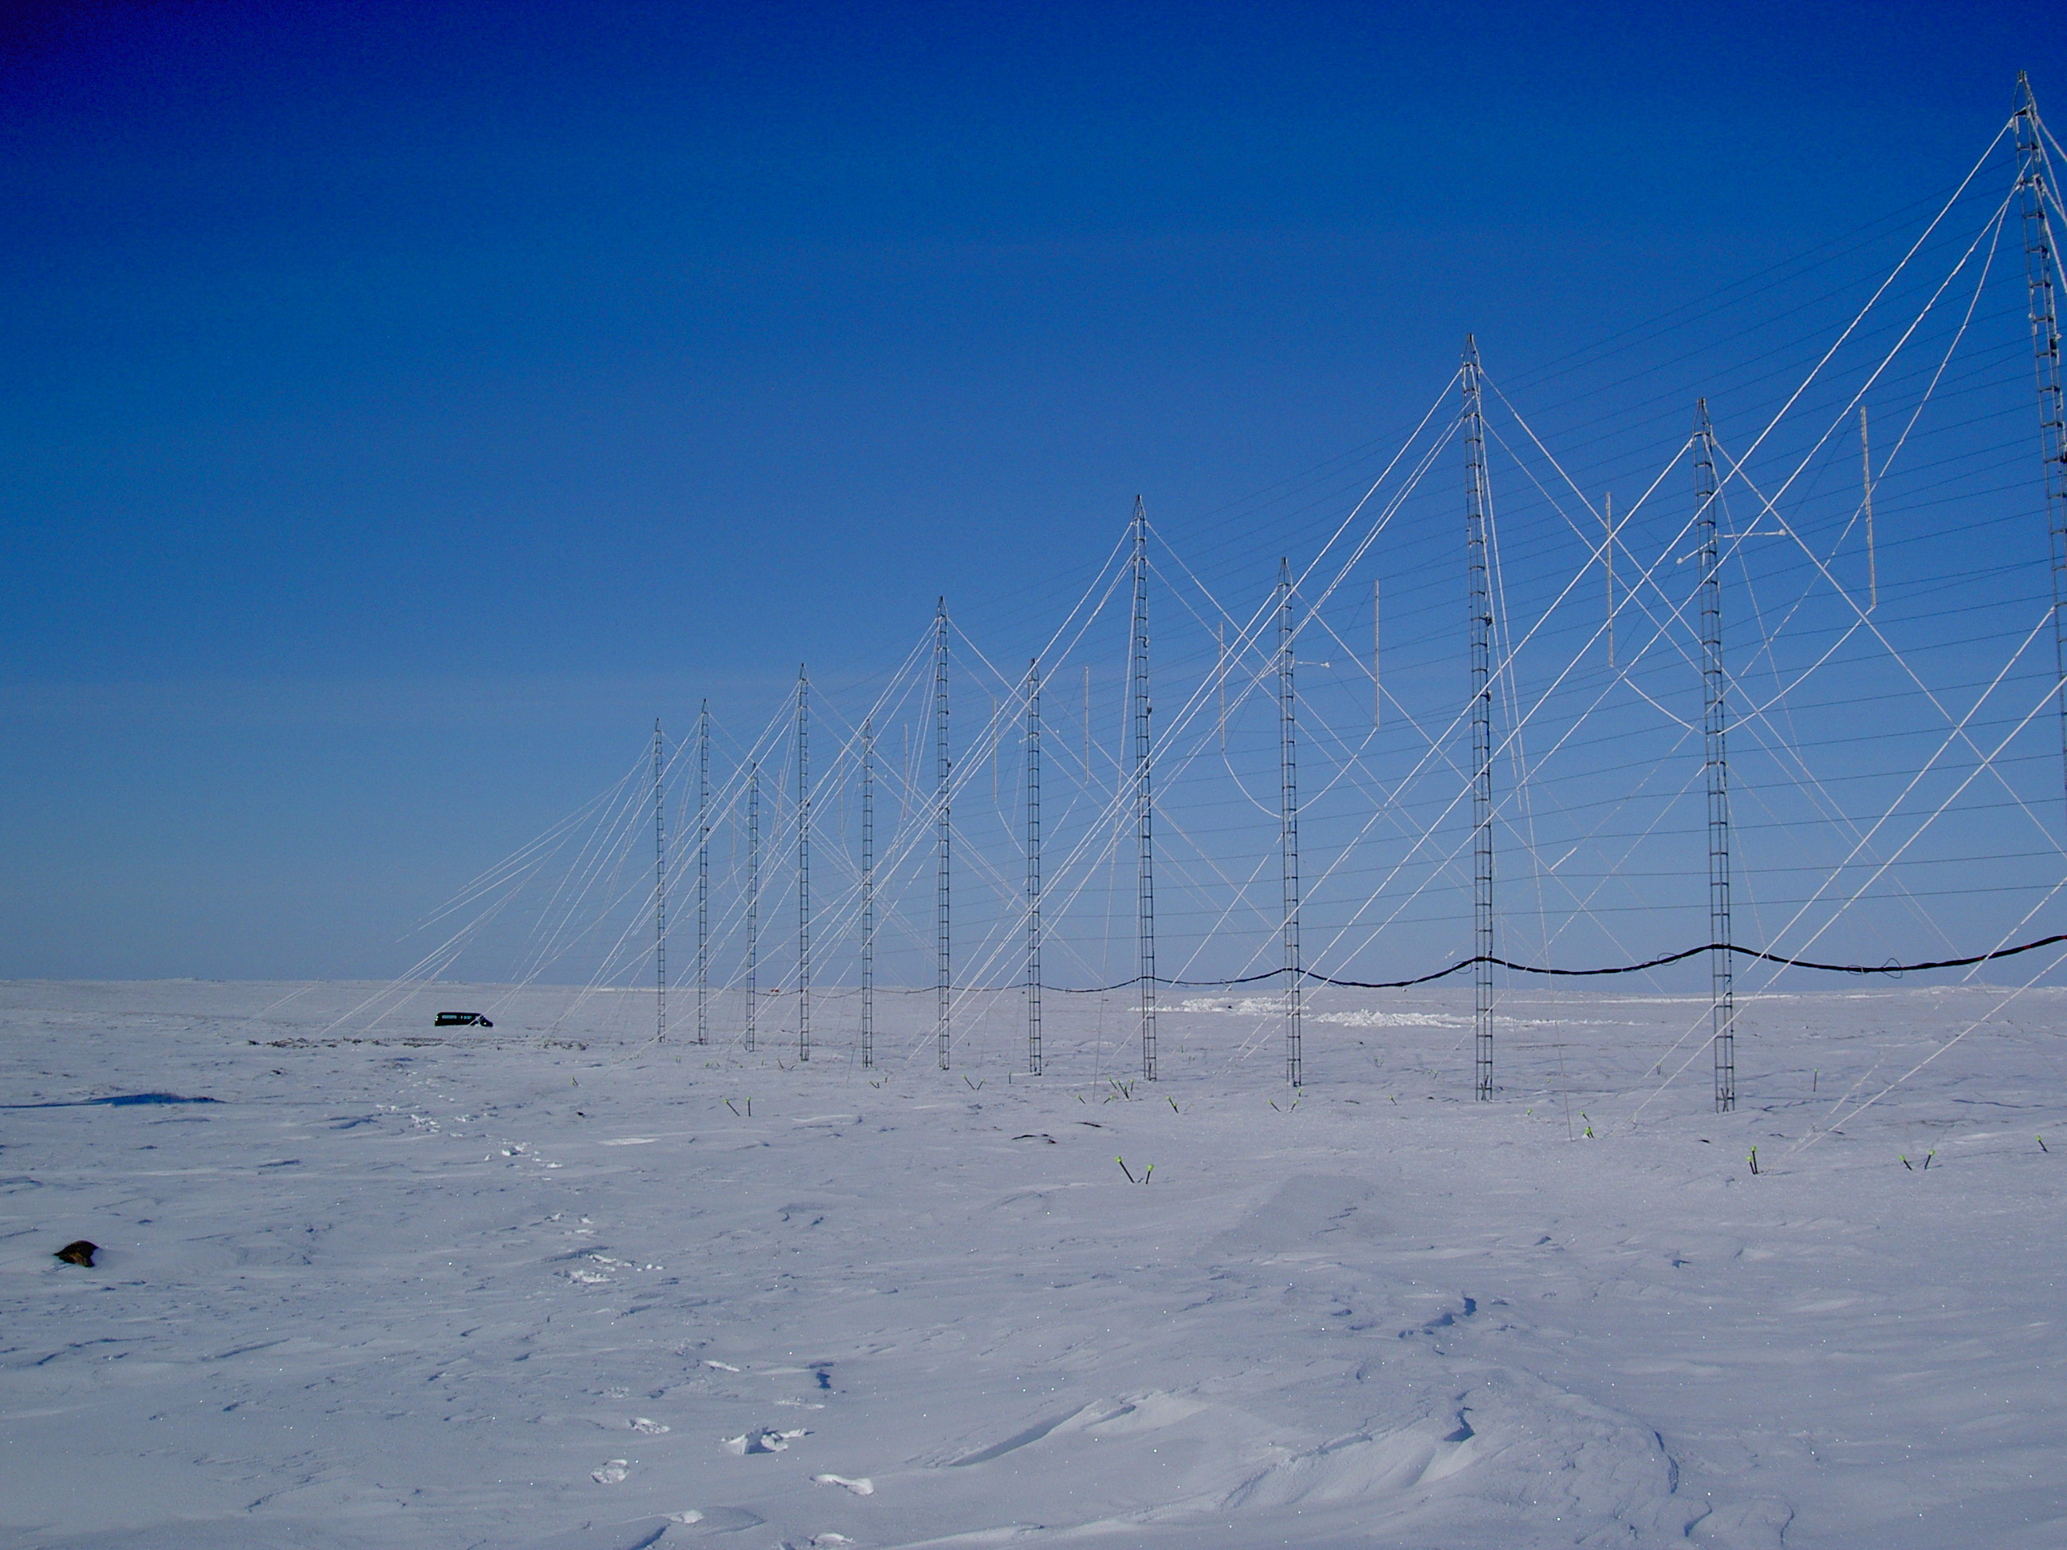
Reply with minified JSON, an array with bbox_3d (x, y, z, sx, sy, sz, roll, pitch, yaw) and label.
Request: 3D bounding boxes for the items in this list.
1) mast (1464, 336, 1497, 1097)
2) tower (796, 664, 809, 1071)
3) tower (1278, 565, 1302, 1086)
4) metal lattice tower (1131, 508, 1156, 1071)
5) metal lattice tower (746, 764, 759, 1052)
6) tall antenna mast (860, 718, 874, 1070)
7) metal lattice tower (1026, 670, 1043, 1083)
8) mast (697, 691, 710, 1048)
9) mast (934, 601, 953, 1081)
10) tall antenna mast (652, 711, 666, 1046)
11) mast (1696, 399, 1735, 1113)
[{"bbox_3d":[8.846,-1.247,46.377,0.330,15.240,0.350,2,-5,-22],"label":"mast"},{"bbox_3d":[-8.747,3.307,88.988,0.330,15.240,0.350,2,-5,-22],"label":"tower"},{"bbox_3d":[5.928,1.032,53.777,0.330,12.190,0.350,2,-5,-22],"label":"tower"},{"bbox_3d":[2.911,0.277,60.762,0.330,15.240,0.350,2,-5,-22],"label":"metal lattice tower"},{"bbox_3d":[-11.553,5.459,96.020,0.330,12.190,0.350,2,-5,-22],"label":"metal lattice tower"},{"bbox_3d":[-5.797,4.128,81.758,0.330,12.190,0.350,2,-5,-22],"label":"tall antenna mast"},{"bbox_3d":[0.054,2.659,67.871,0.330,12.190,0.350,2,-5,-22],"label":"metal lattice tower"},{"bbox_3d":[-14.545,4.271,102.952,0.330,15.240,0.350,2,-5,-22],"label":"mast"},{"bbox_3d":[-2.894,1.832,74.985,0.330,15.240,0.350,2,-5,-22],"label":"mast"},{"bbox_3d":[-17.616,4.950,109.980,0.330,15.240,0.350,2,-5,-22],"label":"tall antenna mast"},{"bbox_3d":[11.608,-0.410,39.722,0.330,12.190,0.350,2,-5,-22],"label":"mast"}]

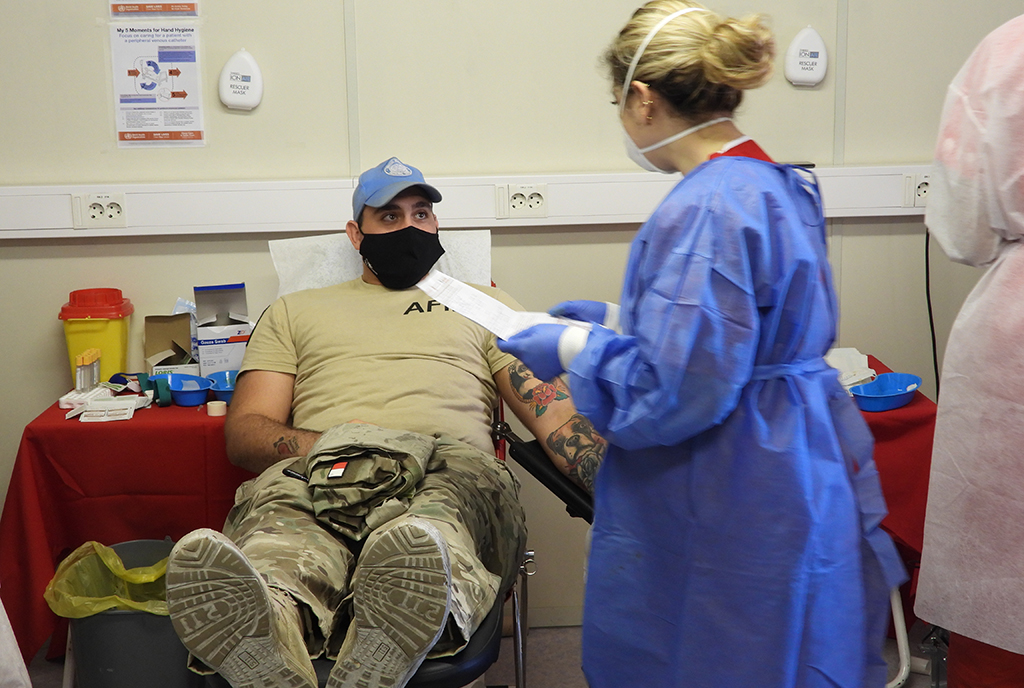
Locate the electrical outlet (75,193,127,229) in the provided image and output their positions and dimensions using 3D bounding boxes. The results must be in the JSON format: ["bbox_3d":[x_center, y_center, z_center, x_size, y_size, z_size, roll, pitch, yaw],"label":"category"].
[{"bbox_3d":[-0.985,-0.316,3.318,0.128,0.083,0.015,-2,11,-5],"label":"electrical outlet"}]

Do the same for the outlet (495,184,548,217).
[{"bbox_3d":[0.025,-0.349,3.408,0.128,0.083,0.015,-2,11,-5],"label":"outlet"}]

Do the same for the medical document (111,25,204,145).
[{"bbox_3d":[-0.849,-0.621,3.341,0.209,0.296,0.004,-2,11,-5],"label":"medical document"}]

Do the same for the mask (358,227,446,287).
[{"bbox_3d":[-0.222,-0.181,2.841,0.158,0.130,0.115,-5,1,-22],"label":"mask"}]

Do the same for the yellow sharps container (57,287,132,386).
[{"bbox_3d":[-0.985,-0.016,3.315,0.154,0.232,0.146,-2,11,-5],"label":"yellow sharps container"}]

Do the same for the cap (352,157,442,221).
[{"bbox_3d":[-0.239,-0.333,2.875,0.174,0.127,0.260,-5,-4,-22],"label":"cap"}]

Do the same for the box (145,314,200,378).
[{"bbox_3d":[-0.787,0.025,3.240,0.105,0.173,0.078,-5,11,-22],"label":"box"}]

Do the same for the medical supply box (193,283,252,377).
[{"bbox_3d":[-0.681,-0.016,3.270,0.117,0.238,0.095,-5,11,-19],"label":"medical supply box"}]

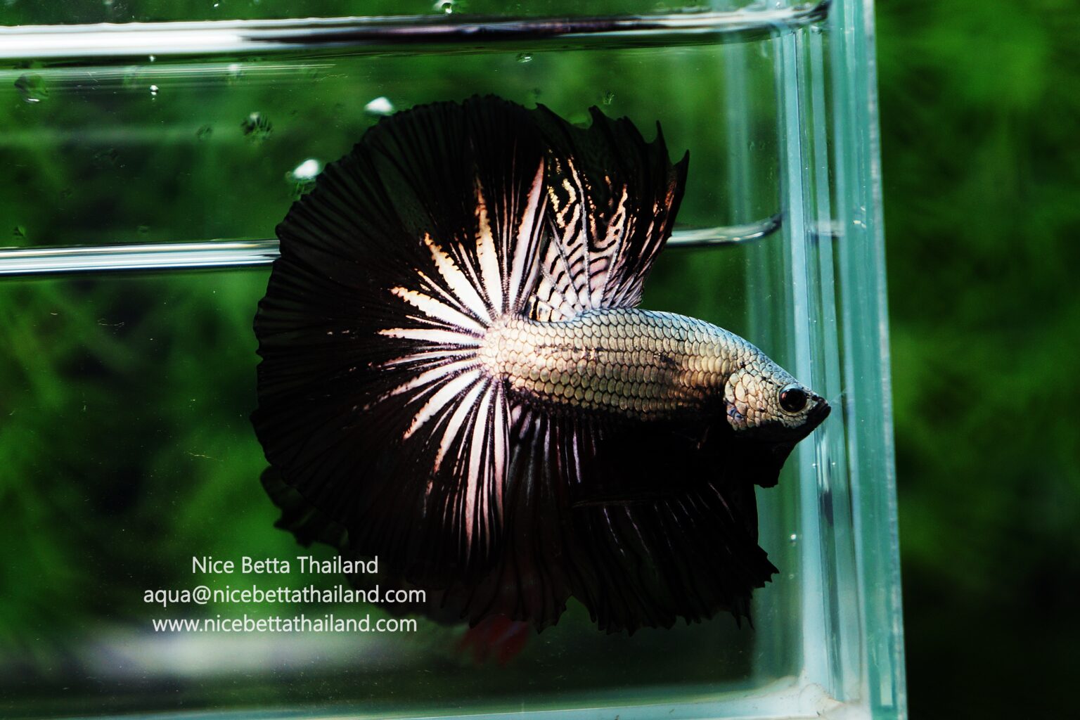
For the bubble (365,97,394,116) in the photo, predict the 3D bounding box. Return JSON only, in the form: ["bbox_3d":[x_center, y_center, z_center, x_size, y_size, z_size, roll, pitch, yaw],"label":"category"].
[{"bbox_3d":[-0.020,-0.032,0.312,0.004,0.002,0.003,-2,-6,0],"label":"bubble"}]

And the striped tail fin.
[{"bbox_3d":[-0.017,-0.003,0.306,0.037,0.060,0.011,-2,-6,0],"label":"striped tail fin"}]

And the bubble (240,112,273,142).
[{"bbox_3d":[-0.037,-0.030,0.317,0.004,0.004,0.004,-2,-6,0],"label":"bubble"}]

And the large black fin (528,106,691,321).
[{"bbox_3d":[0.008,-0.018,0.305,0.020,0.027,0.006,-2,-6,0],"label":"large black fin"}]

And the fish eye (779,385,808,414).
[{"bbox_3d":[0.031,0.005,0.304,0.004,0.004,0.003,-1,-6,-7],"label":"fish eye"}]

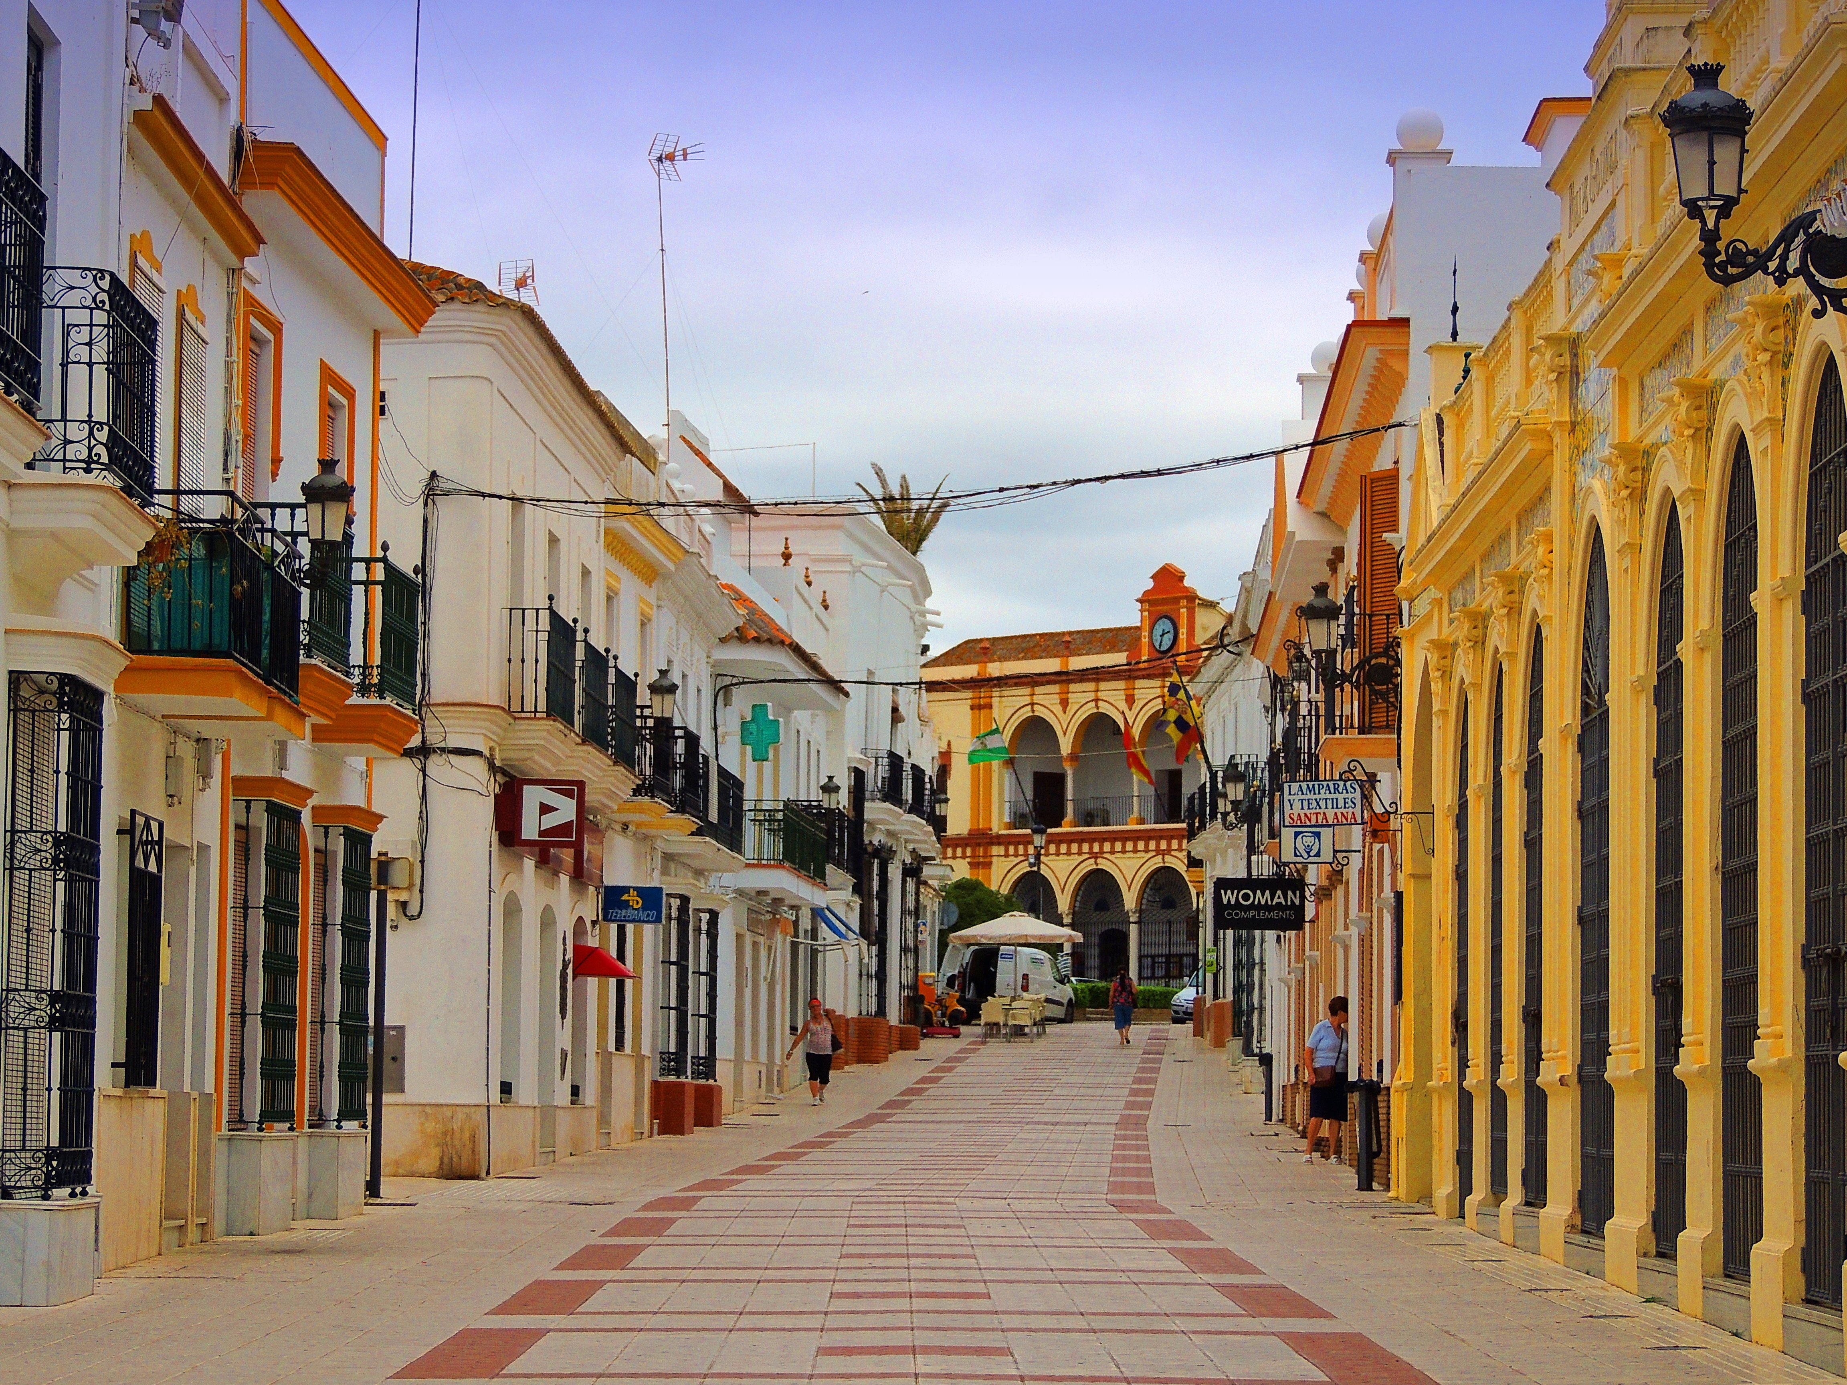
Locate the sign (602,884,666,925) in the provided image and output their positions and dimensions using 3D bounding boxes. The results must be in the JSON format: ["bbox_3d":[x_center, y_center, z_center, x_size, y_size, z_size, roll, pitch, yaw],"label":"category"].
[{"bbox_3d":[-3.326,2.450,64.500,0.720,0.460,0.140,1,-4,2],"label":"sign"}]

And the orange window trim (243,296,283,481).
[{"bbox_3d":[-4.259,-1.972,36.233,0.070,1.080,1.360,0,-4,3],"label":"orange window trim"}]

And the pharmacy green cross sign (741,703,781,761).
[{"bbox_3d":[-2.293,0.573,79.500,0.820,0.820,0.120,-4,-6,45],"label":"pharmacy green cross sign"}]

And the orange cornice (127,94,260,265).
[{"bbox_3d":[-4.433,-3.112,34.591,0.180,0.170,5.600,1,-4,0],"label":"orange cornice"}]

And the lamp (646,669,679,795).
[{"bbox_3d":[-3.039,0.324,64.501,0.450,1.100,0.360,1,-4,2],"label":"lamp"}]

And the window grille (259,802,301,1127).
[{"bbox_3d":[-4.156,1.754,35.892,0.100,2.070,1.300,0,-4,3],"label":"window grille"}]

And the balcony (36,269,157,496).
[{"bbox_3d":[-4.038,-1.452,27.046,0.460,0.950,1.700,1,-4,-1],"label":"balcony"}]

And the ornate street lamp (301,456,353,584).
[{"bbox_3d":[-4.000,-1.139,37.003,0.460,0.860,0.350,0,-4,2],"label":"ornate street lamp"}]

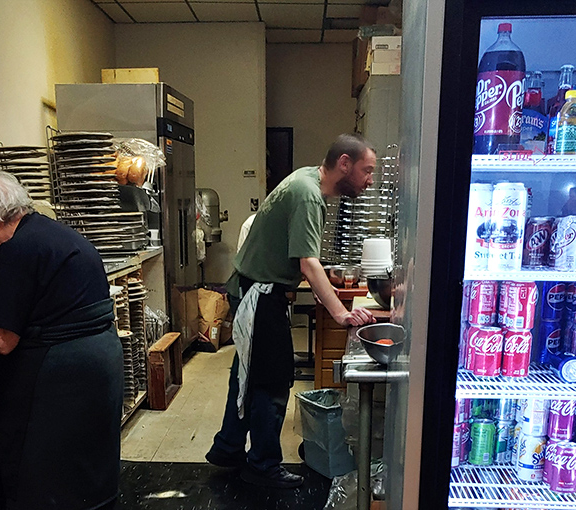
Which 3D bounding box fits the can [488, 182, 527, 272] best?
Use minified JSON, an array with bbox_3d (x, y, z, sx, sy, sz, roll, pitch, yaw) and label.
[{"bbox_3d":[0.522,-0.064,1.165,0.073,0.196,0.073,1,7,2],"label":"can"}]

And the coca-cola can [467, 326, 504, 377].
[{"bbox_3d":[0.534,0.257,1.310,0.066,0.122,0.066,0,10,0],"label":"coca-cola can"}]

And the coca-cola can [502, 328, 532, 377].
[{"bbox_3d":[0.614,0.258,1.311,0.066,0.122,0.066,0,11,2],"label":"coca-cola can"}]

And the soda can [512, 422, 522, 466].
[{"bbox_3d":[0.686,0.540,1.416,0.066,0.122,0.066,0,10,0],"label":"soda can"}]

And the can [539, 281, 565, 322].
[{"bbox_3d":[0.749,0.124,1.364,0.066,0.122,0.066,1,9,3],"label":"can"}]

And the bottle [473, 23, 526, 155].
[{"bbox_3d":[0.515,-0.392,1.192,0.110,0.313,0.110,0,11,2],"label":"bottle"}]

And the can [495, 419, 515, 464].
[{"bbox_3d":[0.650,0.536,1.433,0.066,0.122,0.066,0,11,2],"label":"can"}]

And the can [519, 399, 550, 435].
[{"bbox_3d":[0.694,0.450,1.373,0.066,0.122,0.066,1,9,3],"label":"can"}]

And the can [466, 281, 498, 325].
[{"bbox_3d":[0.515,0.121,1.289,0.066,0.122,0.066,0,10,0],"label":"can"}]

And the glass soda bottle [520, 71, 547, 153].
[{"bbox_3d":[0.607,-0.346,1.217,0.062,0.205,0.062,0,11,2],"label":"glass soda bottle"}]

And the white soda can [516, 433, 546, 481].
[{"bbox_3d":[0.693,0.570,1.392,0.066,0.122,0.066,1,9,3],"label":"white soda can"}]

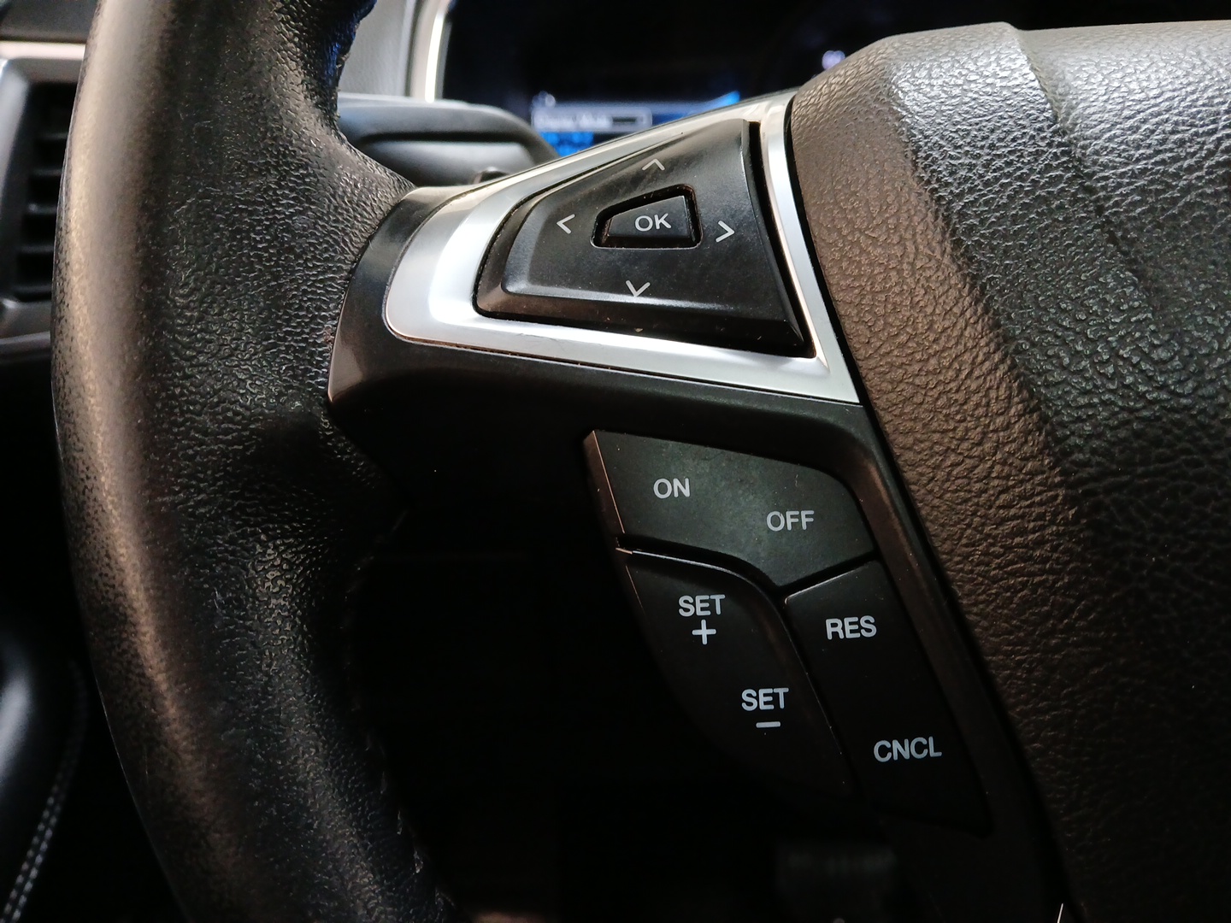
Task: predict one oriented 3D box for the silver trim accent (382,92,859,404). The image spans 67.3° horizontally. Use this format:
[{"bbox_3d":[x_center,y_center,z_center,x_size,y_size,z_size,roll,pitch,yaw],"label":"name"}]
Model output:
[{"bbox_3d":[-0.001,-0.033,0.145,0.069,0.056,0.015,-2,-20,1],"label":"silver trim accent"}]

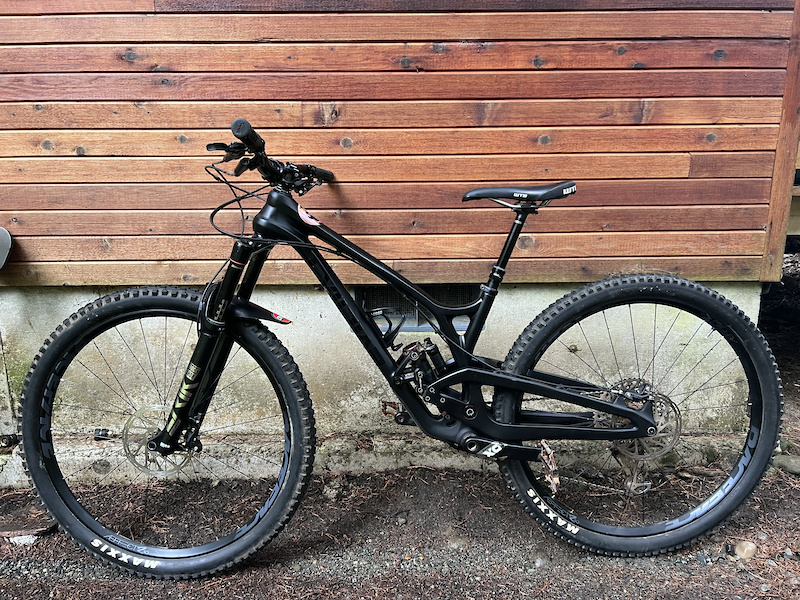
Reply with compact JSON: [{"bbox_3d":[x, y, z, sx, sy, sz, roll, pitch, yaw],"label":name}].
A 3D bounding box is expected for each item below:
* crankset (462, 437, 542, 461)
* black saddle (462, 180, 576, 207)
[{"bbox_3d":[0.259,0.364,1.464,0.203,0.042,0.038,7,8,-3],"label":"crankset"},{"bbox_3d":[0.288,-0.253,1.440,0.272,0.063,0.140,-1,9,-2],"label":"black saddle"}]

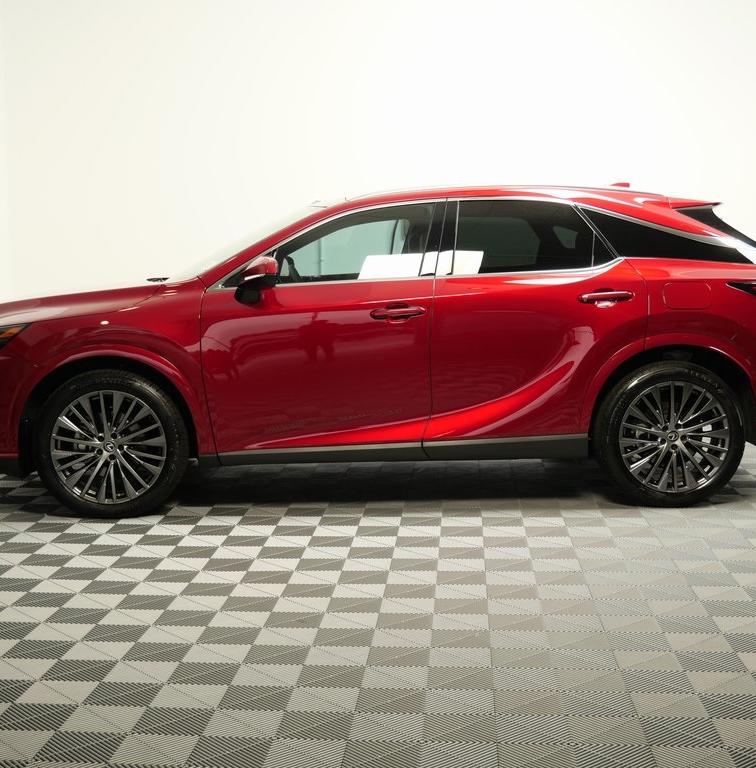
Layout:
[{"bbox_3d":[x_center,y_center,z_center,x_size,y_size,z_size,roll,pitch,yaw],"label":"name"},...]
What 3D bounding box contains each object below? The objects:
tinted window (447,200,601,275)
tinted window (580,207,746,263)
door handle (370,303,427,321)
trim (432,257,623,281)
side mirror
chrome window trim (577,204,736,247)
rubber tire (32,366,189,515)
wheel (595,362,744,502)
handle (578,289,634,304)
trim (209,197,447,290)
[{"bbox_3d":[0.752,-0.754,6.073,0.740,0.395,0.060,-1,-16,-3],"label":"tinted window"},{"bbox_3d":[1.492,-0.763,6.120,0.870,0.315,0.080,-1,-16,-8],"label":"tinted window"},{"bbox_3d":[0.102,-0.359,5.909,0.275,0.072,0.065,-1,6,-3],"label":"door handle"},{"bbox_3d":[0.753,-0.586,6.004,0.970,0.115,0.050,-1,-4,-3],"label":"trim"},{"bbox_3d":[-0.595,-0.511,5.792,0.205,0.235,0.250,-1,6,-3],"label":"side mirror"},{"bbox_3d":[1.448,-0.821,6.152,0.830,0.215,0.070,-1,-12,-7],"label":"chrome window trim"},{"bbox_3d":[-1.342,0.294,5.976,0.760,0.752,0.240,-1,6,-3],"label":"rubber tire"},{"bbox_3d":[1.504,0.252,6.117,0.760,0.752,0.240,-1,6,-3],"label":"wheel"},{"bbox_3d":[1.151,-0.438,5.962,0.275,0.072,0.065,-1,6,-3],"label":"handle"},{"bbox_3d":[-0.257,-0.714,6.013,1.200,0.495,0.080,-1,-16,-3],"label":"trim"}]

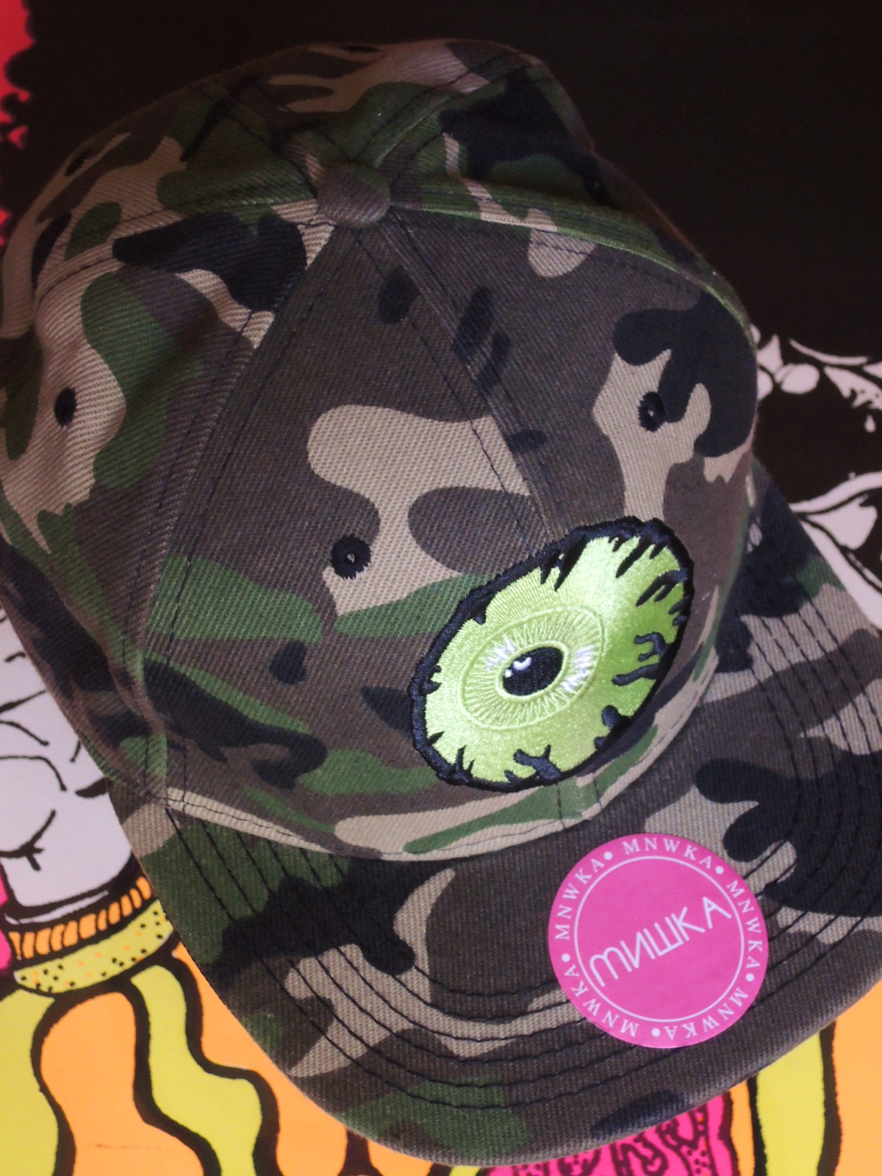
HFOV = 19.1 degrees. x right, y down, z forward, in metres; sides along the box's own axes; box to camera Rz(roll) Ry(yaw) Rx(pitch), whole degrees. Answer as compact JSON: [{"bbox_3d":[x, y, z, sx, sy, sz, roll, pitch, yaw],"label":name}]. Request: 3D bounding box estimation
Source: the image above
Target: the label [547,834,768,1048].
[{"bbox_3d":[0.049,0.080,0.593,0.051,0.001,0.051,-26,70,-17],"label":"label"}]

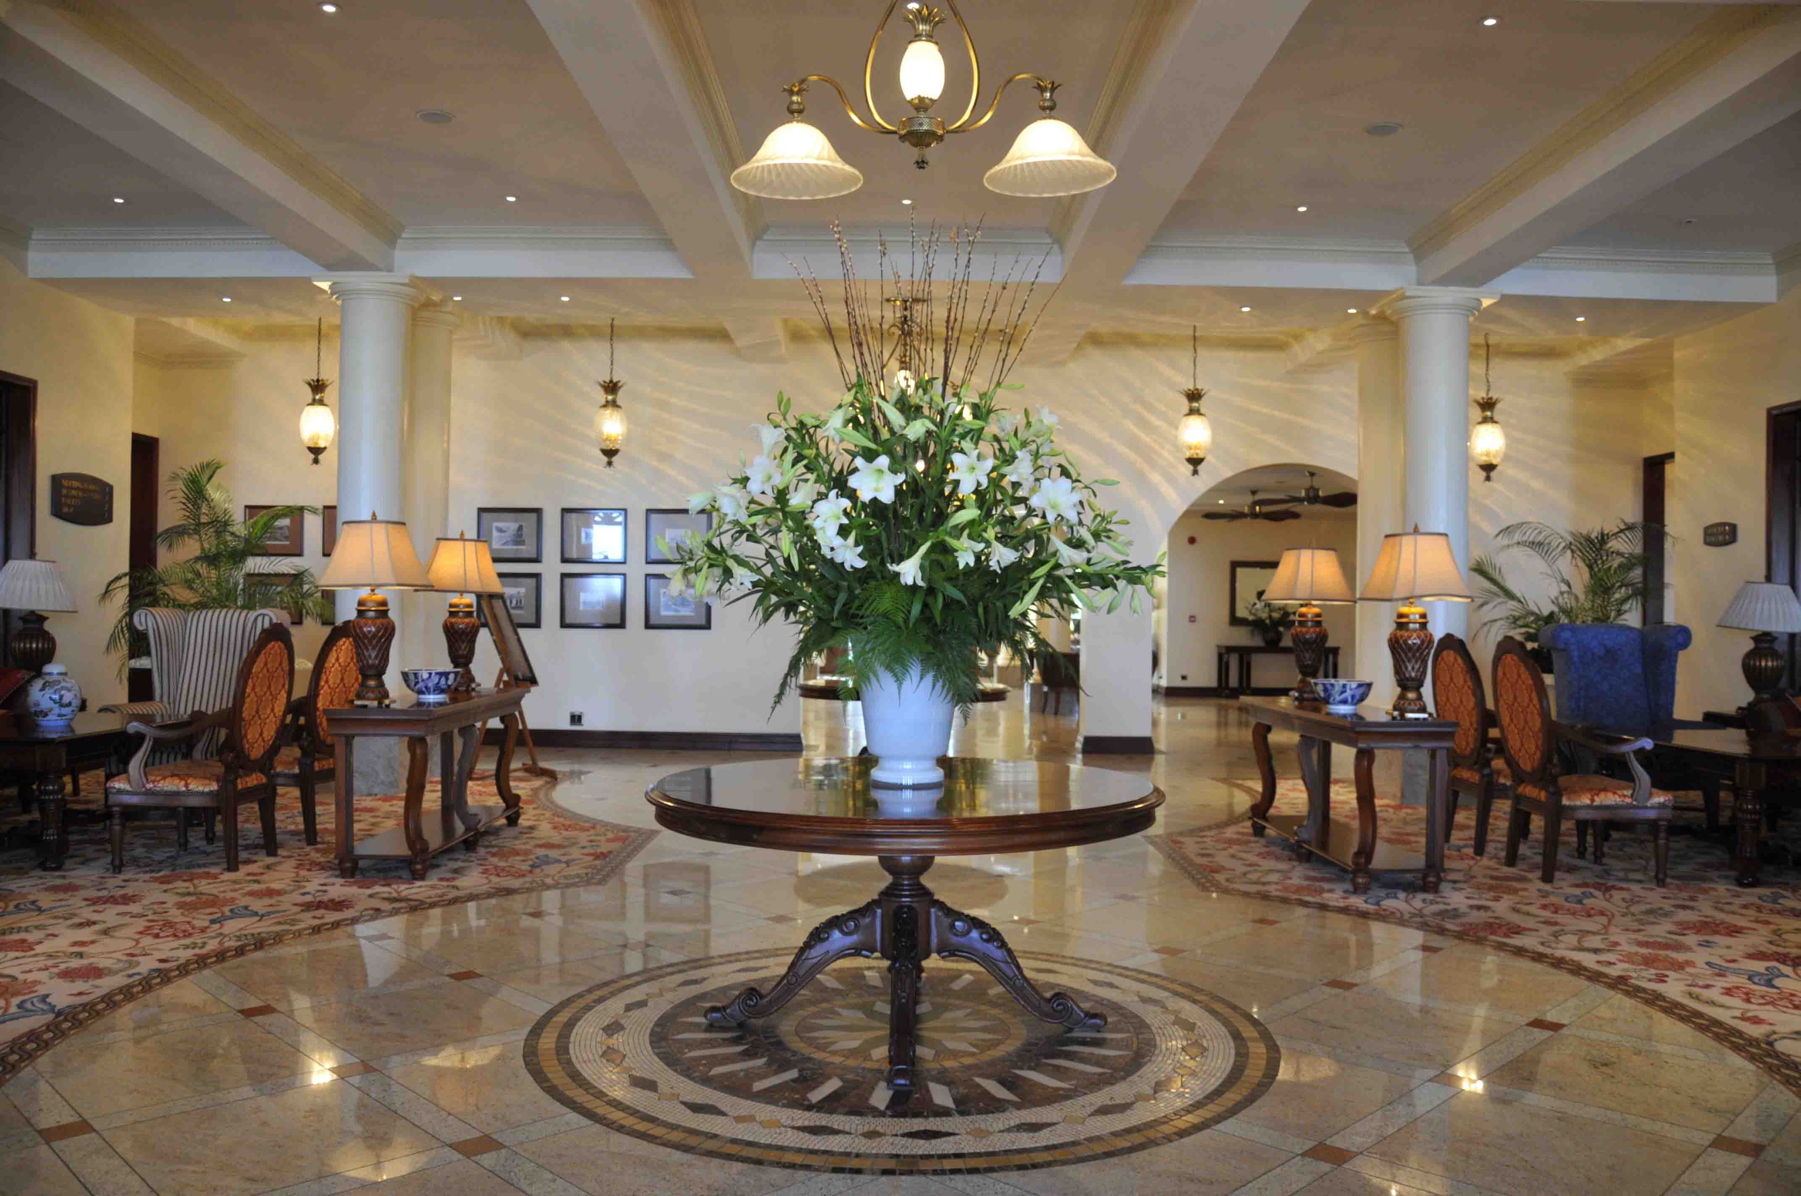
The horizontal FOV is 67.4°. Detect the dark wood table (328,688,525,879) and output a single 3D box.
[{"bbox_3d":[-2.411,0.917,7.024,0.500,0.797,1.620,1,0,0],"label":"dark wood table"}]

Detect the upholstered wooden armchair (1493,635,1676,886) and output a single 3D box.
[{"bbox_3d":[3.317,0.774,6.635,0.643,1.162,0.643,1,0,0],"label":"upholstered wooden armchair"}]

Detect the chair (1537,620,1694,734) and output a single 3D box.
[{"bbox_3d":[4.281,0.787,8.036,0.880,1.230,0.840,1,0,0],"label":"chair"}]

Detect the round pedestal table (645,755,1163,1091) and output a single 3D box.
[{"bbox_3d":[0.014,0.900,3.986,1.500,0.730,1.500,1,-1,0],"label":"round pedestal table"}]

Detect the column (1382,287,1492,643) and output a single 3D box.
[{"bbox_3d":[3.664,-0.320,9.227,0.620,3.430,0.620,1,-1,0],"label":"column"}]

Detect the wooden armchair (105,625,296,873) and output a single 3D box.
[{"bbox_3d":[-3.319,0.693,6.459,0.620,1.140,0.650,1,-1,0],"label":"wooden armchair"}]

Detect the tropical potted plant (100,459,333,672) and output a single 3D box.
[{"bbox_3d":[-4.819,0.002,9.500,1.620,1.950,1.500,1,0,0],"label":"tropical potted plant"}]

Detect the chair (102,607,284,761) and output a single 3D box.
[{"bbox_3d":[-4.139,0.669,8.119,0.920,1.220,0.840,1,-1,0],"label":"chair"}]

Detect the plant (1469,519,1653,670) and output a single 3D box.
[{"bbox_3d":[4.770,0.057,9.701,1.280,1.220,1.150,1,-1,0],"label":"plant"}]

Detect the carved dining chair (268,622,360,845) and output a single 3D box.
[{"bbox_3d":[-3.364,0.714,7.365,0.700,1.185,0.610,1,0,3],"label":"carved dining chair"}]

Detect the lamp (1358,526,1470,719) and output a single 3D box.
[{"bbox_3d":[2.455,0.114,6.450,0.510,0.915,0.510,1,0,0],"label":"lamp"}]

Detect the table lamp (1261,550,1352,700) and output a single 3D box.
[{"bbox_3d":[2.314,0.132,7.649,0.510,0.910,0.510,1,0,0],"label":"table lamp"}]

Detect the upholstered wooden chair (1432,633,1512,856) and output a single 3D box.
[{"bbox_3d":[3.371,0.795,7.465,0.700,1.185,0.610,1,0,-2],"label":"upholstered wooden chair"}]

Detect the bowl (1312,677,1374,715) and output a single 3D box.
[{"bbox_3d":[2.204,0.492,6.713,0.315,0.160,0.315,1,-1,0],"label":"bowl"}]

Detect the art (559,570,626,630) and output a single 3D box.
[{"bbox_3d":[-2.760,0.025,12.201,0.600,0.515,0.040,1,-1,0],"label":"art"}]

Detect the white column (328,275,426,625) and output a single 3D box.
[{"bbox_3d":[-3.515,-0.403,9.077,0.610,3.410,0.610,1,-1,0],"label":"white column"}]

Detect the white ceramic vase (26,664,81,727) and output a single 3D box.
[{"bbox_3d":[-4.452,0.511,7.097,0.290,0.325,0.290,1,0,0],"label":"white ceramic vase"}]

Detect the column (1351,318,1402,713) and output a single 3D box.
[{"bbox_3d":[3.714,-0.308,10.207,0.610,3.440,0.610,1,-1,0],"label":"column"}]

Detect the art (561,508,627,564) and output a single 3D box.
[{"bbox_3d":[-2.761,-0.556,12.174,0.590,0.495,0.035,1,0,0],"label":"art"}]

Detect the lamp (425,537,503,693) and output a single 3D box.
[{"bbox_3d":[-2.501,0.074,7.699,0.500,0.910,0.500,1,-1,0],"label":"lamp"}]

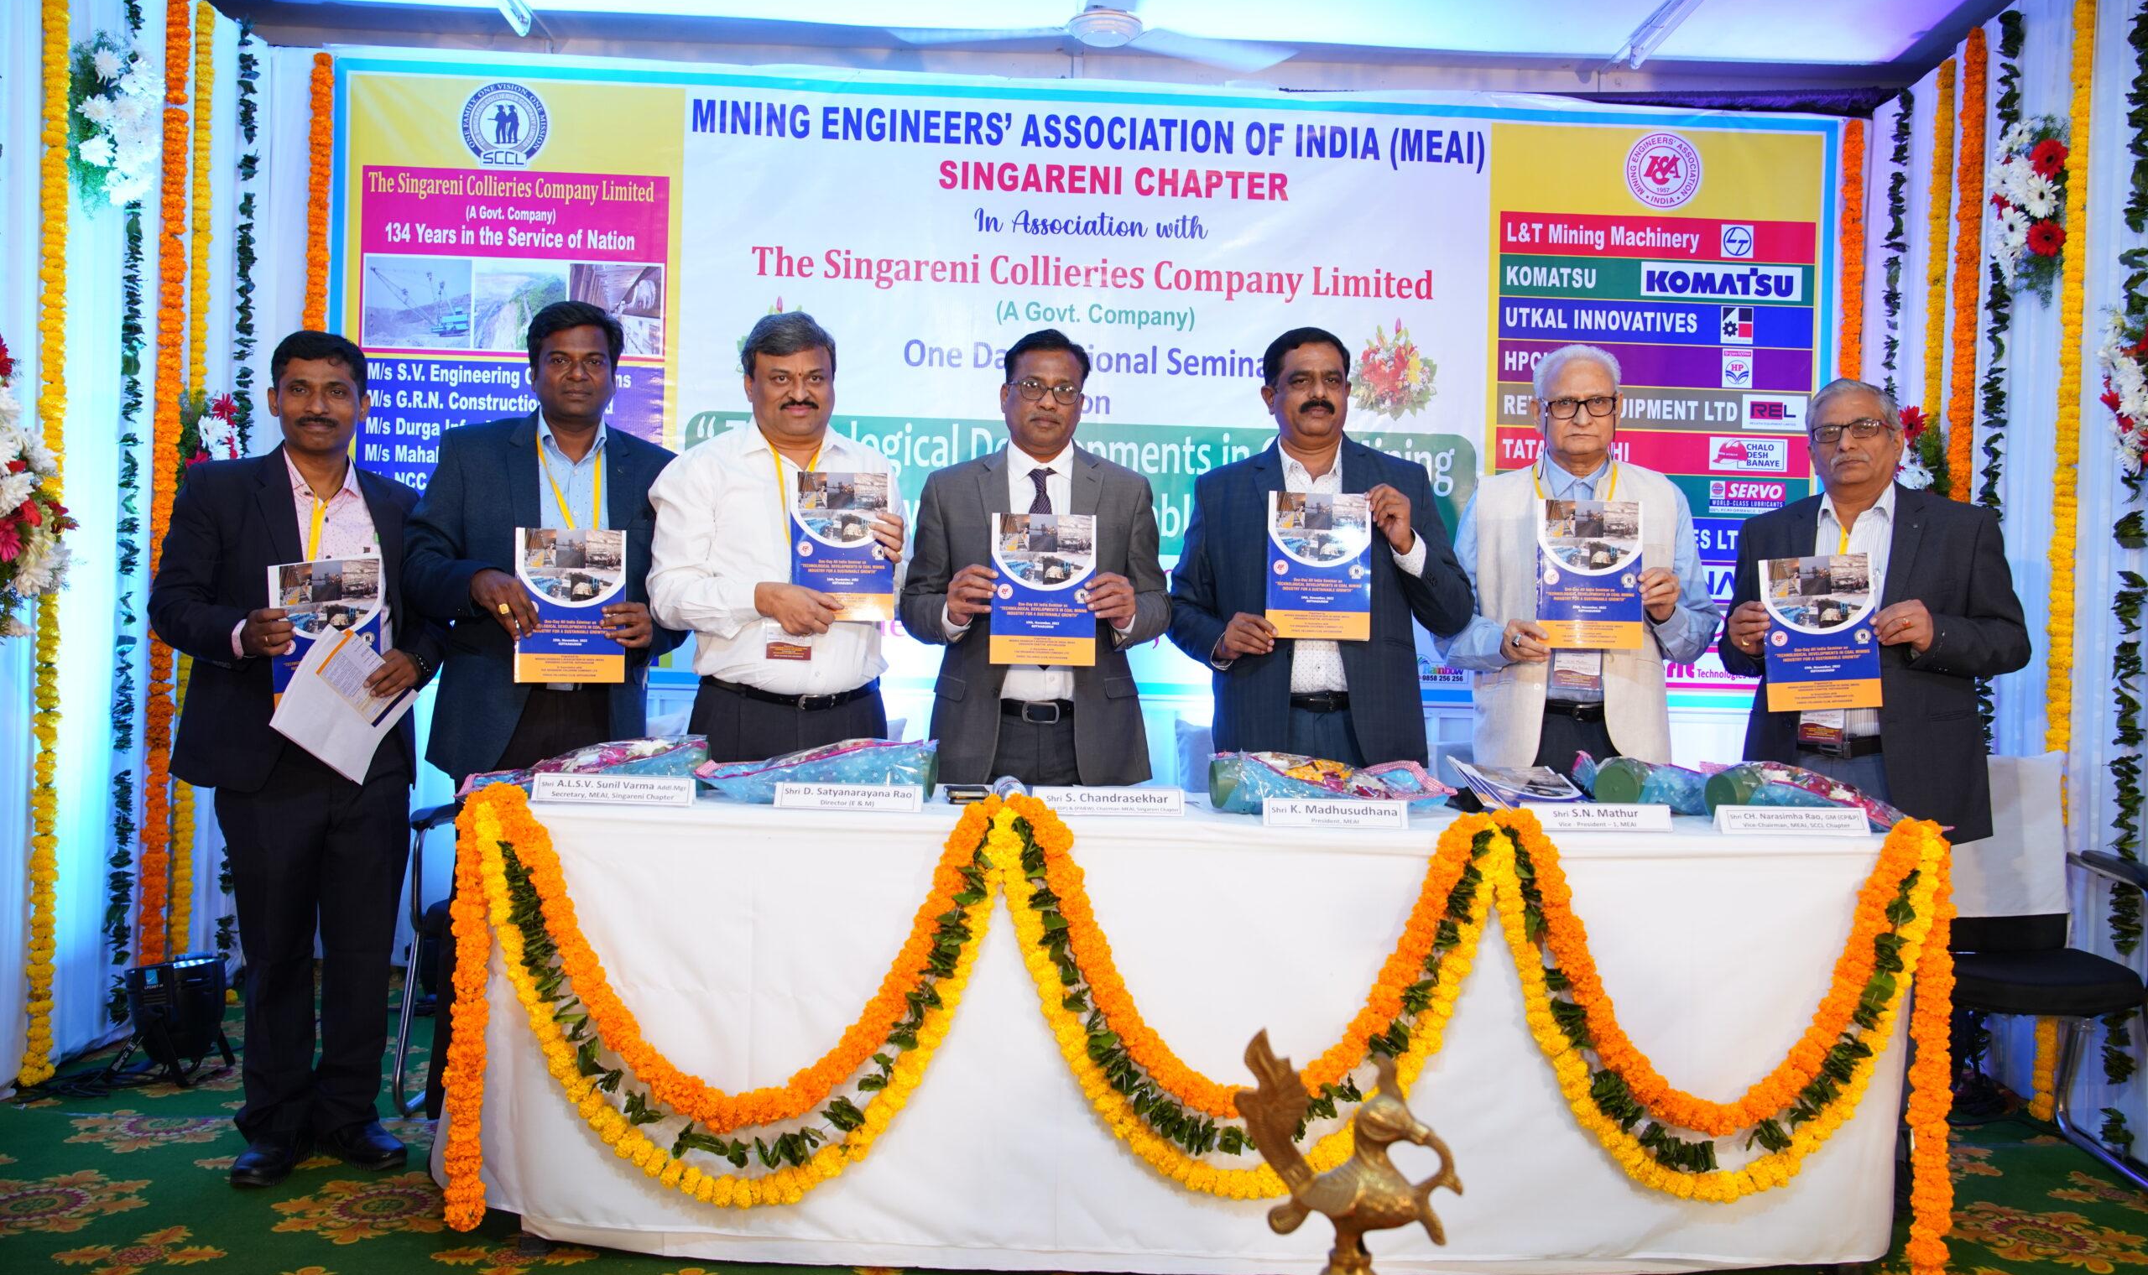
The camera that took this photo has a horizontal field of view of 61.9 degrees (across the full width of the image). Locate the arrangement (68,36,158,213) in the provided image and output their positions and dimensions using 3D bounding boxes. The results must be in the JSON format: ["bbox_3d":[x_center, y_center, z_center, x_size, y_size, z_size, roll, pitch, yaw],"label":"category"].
[{"bbox_3d":[-2.224,-1.196,4.158,0.160,0.430,0.280,2,0,-1],"label":"arrangement"}]

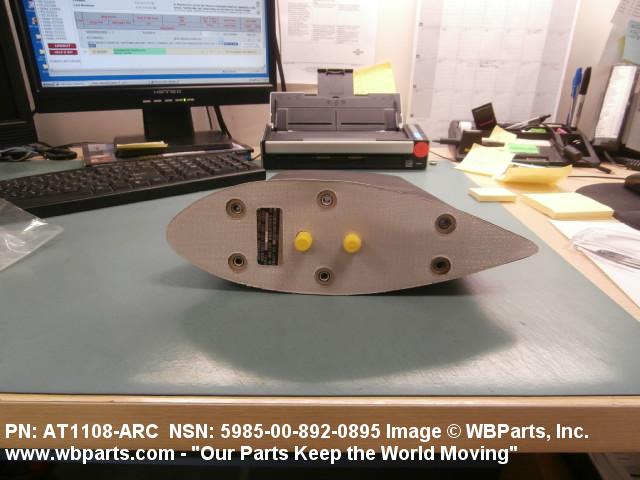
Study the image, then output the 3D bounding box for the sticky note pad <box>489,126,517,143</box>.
[{"bbox_3d":[0.354,-0.201,0.860,0.047,0.010,0.052,29,55,22],"label":"sticky note pad"}]

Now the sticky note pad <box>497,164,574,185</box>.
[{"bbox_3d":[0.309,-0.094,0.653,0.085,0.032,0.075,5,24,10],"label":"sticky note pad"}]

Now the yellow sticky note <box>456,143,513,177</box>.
[{"bbox_3d":[0.286,-0.137,0.763,0.078,0.008,0.078,21,52,32],"label":"yellow sticky note"}]

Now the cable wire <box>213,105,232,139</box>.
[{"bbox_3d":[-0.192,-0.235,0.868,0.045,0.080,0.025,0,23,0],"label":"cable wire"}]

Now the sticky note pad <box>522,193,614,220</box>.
[{"bbox_3d":[0.318,-0.044,0.575,0.076,0.009,0.076,-2,23,-5],"label":"sticky note pad"}]

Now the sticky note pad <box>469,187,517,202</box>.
[{"bbox_3d":[0.240,-0.062,0.616,0.050,0.009,0.037,0,23,-2],"label":"sticky note pad"}]

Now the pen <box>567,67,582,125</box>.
[{"bbox_3d":[0.479,-0.248,0.840,0.011,0.145,0.011,0,17,0],"label":"pen"}]

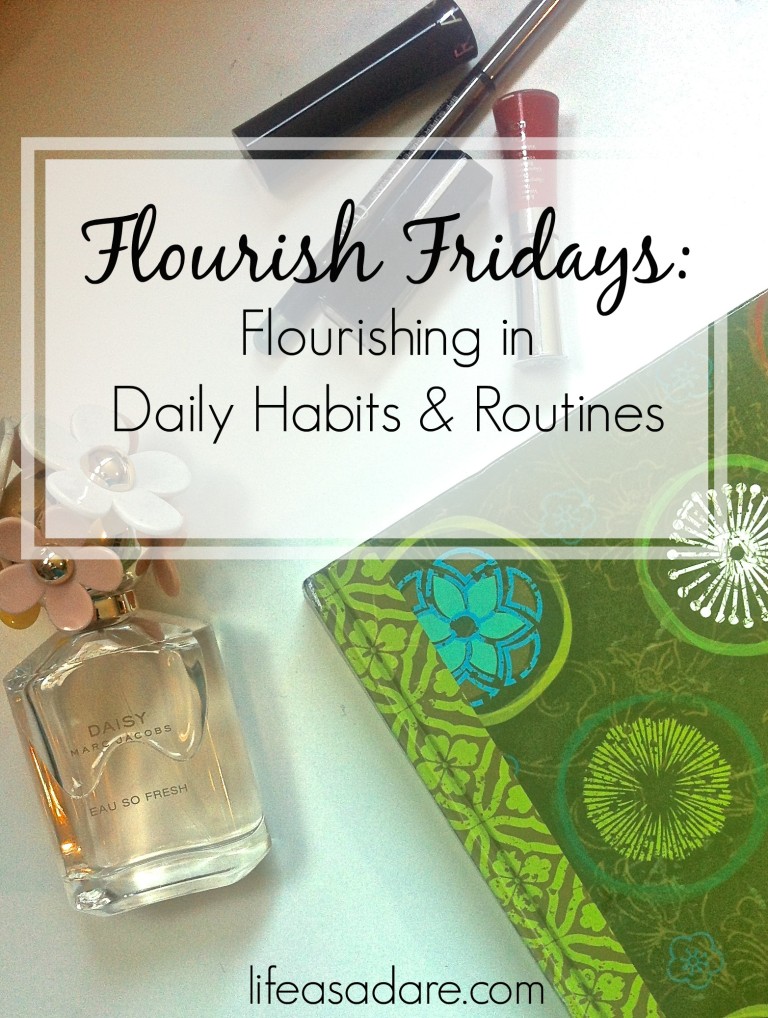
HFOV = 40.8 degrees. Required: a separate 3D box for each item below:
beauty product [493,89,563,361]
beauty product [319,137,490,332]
[{"bbox_3d":[0.046,-0.086,0.317,0.021,0.021,0.081,-3,87,1],"label":"beauty product"},{"bbox_3d":[0.007,-0.080,0.318,0.019,0.019,0.061,38,88,4],"label":"beauty product"}]

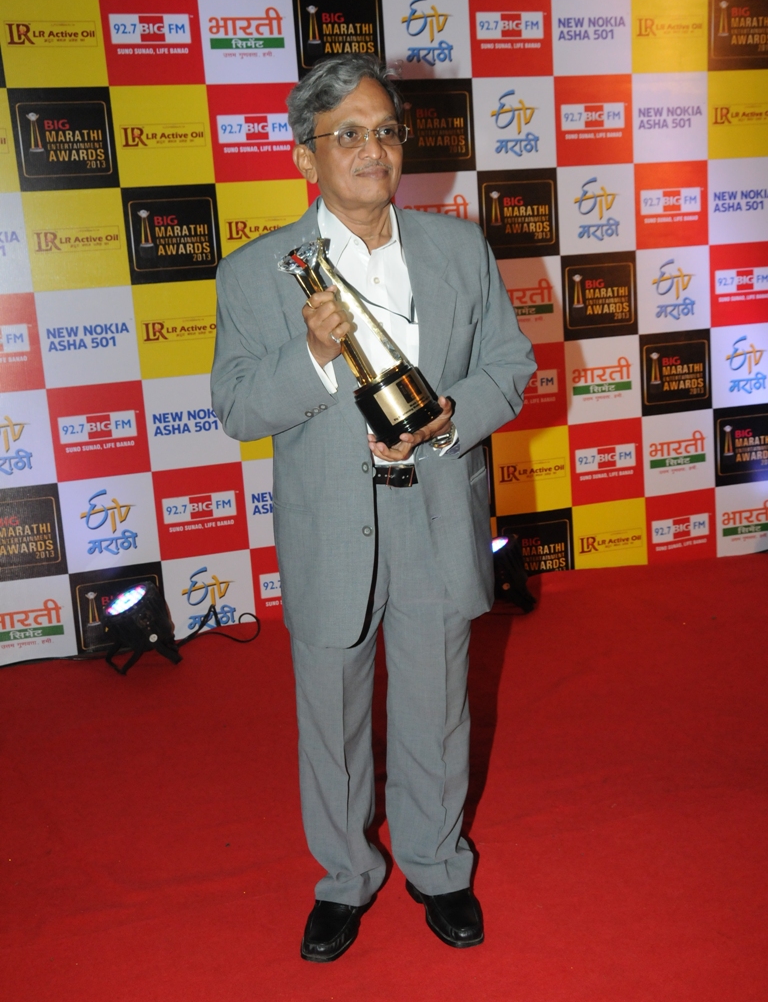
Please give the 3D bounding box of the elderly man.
[{"bbox_3d":[-0.010,0.026,2.332,0.600,1.645,0.390,-6,11,-11],"label":"elderly man"}]

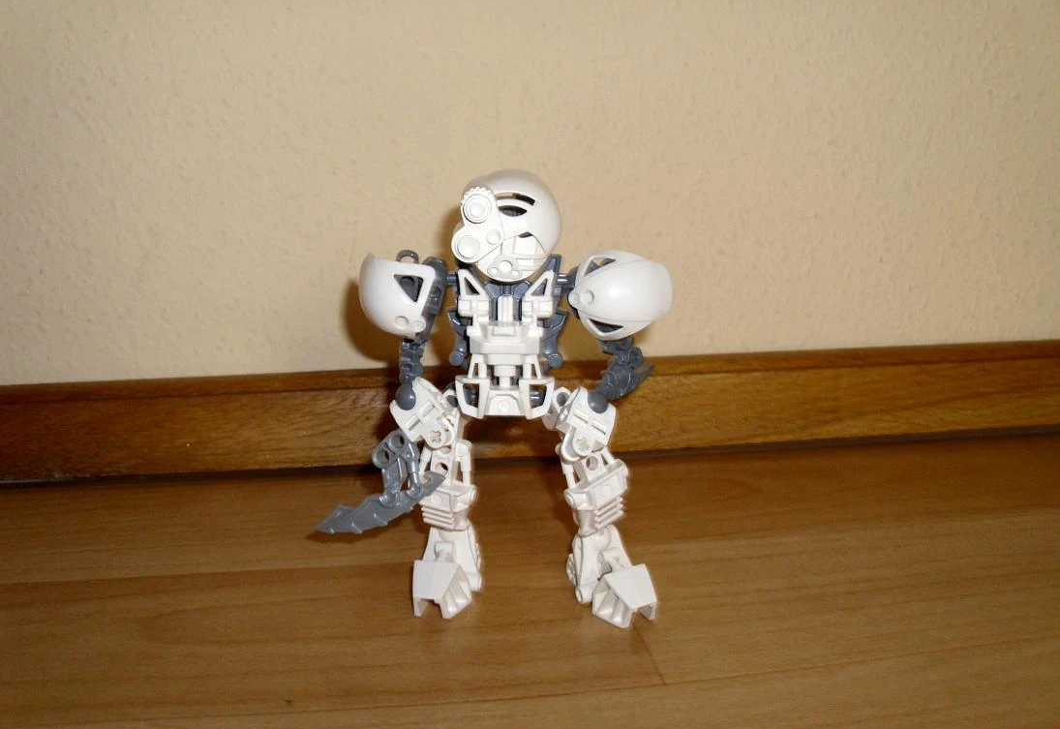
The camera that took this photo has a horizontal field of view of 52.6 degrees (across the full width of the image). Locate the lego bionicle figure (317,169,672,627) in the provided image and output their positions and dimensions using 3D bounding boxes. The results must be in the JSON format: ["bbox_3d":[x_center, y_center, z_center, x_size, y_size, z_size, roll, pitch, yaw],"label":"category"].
[{"bbox_3d":[-0.012,0.012,0.454,0.141,0.188,0.073,0,12,5],"label":"lego bionicle figure"}]

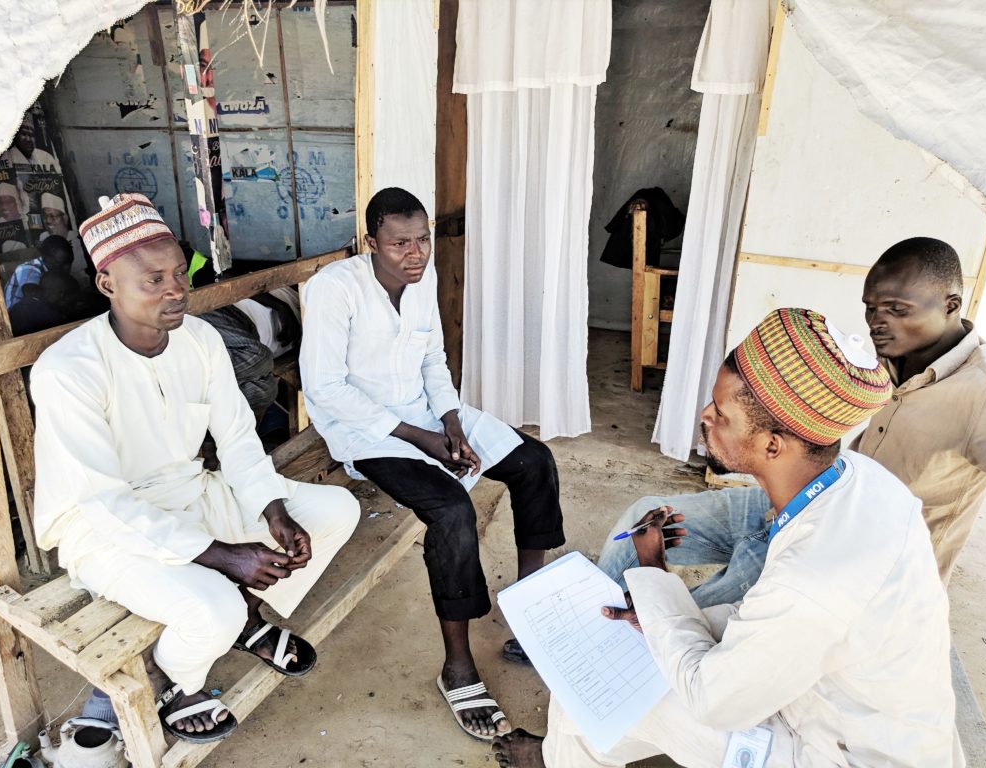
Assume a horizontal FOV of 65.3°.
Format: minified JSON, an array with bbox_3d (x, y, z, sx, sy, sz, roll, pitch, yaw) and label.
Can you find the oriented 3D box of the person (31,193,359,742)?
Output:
[{"bbox_3d":[-0.626,0.164,1.699,0.680,1.130,0.630,12,24,24],"label":"person"}]

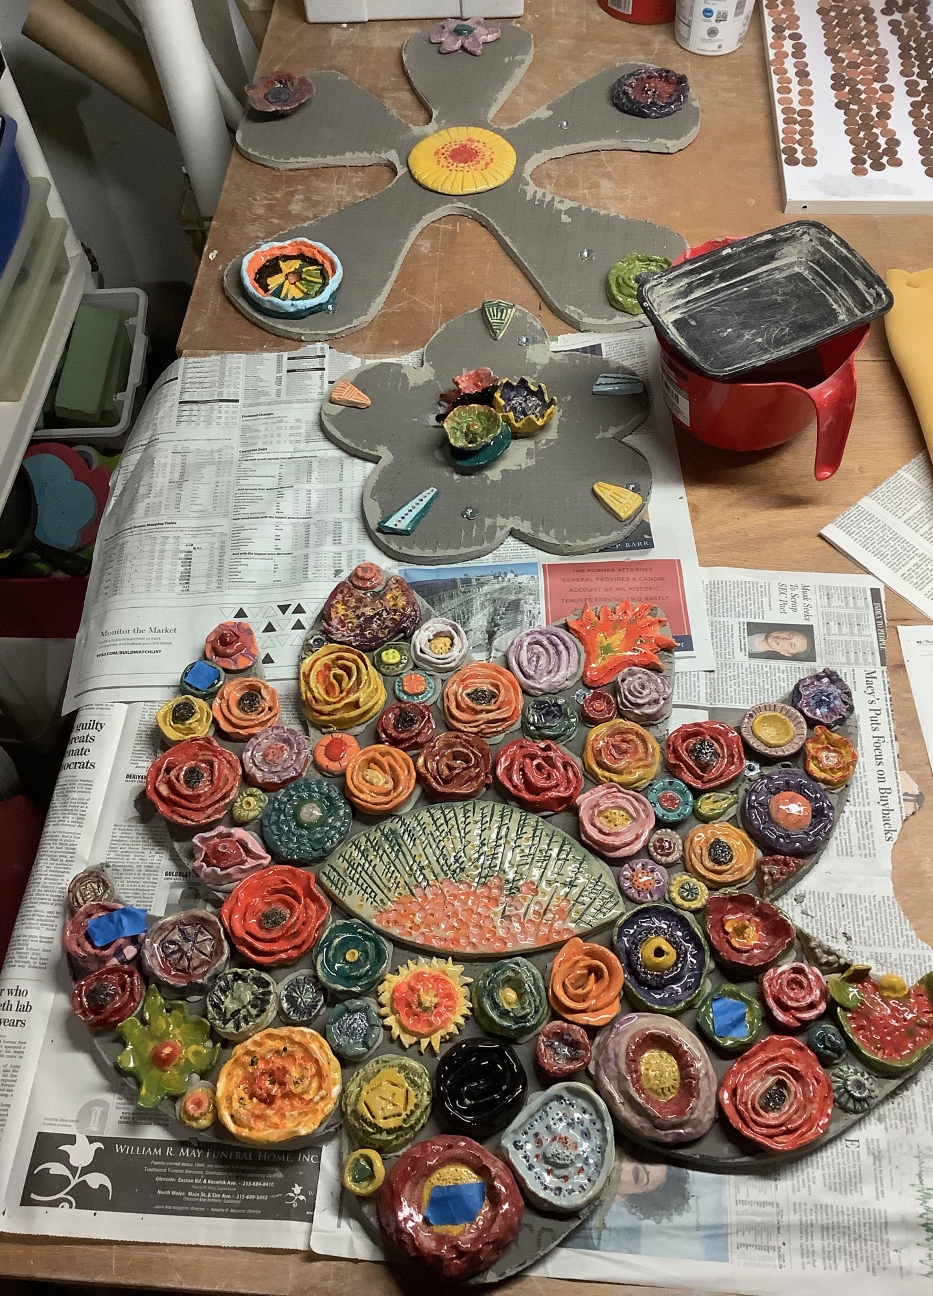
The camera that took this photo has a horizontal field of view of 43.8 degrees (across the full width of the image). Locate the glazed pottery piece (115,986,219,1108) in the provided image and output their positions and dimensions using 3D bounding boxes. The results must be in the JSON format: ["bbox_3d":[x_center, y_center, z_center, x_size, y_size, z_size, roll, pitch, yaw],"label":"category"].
[{"bbox_3d":[-0.227,0.303,0.885,0.080,0.024,0.090,-4,57,0],"label":"glazed pottery piece"}]

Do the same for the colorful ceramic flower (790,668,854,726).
[{"bbox_3d":[0.315,0.045,1.026,0.054,0.024,0.058,-4,57,0],"label":"colorful ceramic flower"}]

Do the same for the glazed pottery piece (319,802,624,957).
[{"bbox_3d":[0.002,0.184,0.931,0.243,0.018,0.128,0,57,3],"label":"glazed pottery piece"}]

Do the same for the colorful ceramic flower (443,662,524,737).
[{"bbox_3d":[0.015,0.043,1.017,0.071,0.026,0.067,-5,57,0],"label":"colorful ceramic flower"}]

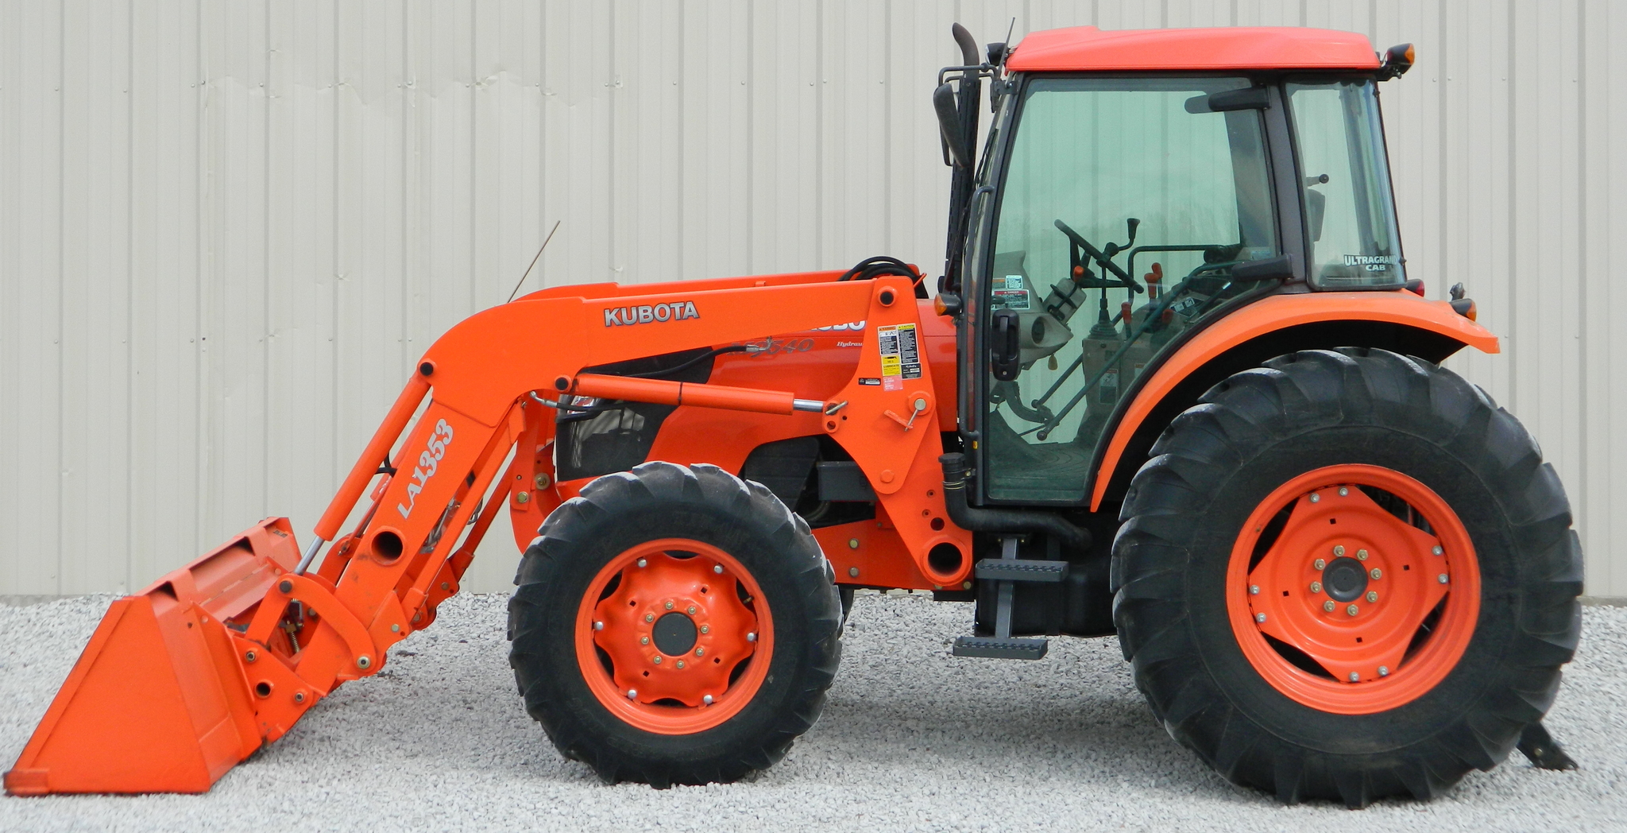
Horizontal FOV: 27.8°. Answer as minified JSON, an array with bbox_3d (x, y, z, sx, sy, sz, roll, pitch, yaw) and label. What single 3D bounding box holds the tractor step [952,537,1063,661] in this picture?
[{"bbox_3d":[0.668,0.608,11.134,0.380,0.410,0.250,1,5,9],"label":"tractor step"}]

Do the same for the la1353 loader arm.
[{"bbox_3d":[-1.032,0.316,11.894,3.210,1.720,2.160,0,5,3],"label":"la1353 loader arm"}]

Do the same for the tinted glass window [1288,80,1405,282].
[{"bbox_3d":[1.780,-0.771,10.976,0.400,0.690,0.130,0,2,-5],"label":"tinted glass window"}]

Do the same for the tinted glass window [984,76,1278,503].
[{"bbox_3d":[1.059,-0.419,11.011,0.980,1.430,0.080,0,2,3],"label":"tinted glass window"}]

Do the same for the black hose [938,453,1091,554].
[{"bbox_3d":[0.681,0.292,11.130,0.500,0.330,0.170,0,4,4],"label":"black hose"}]

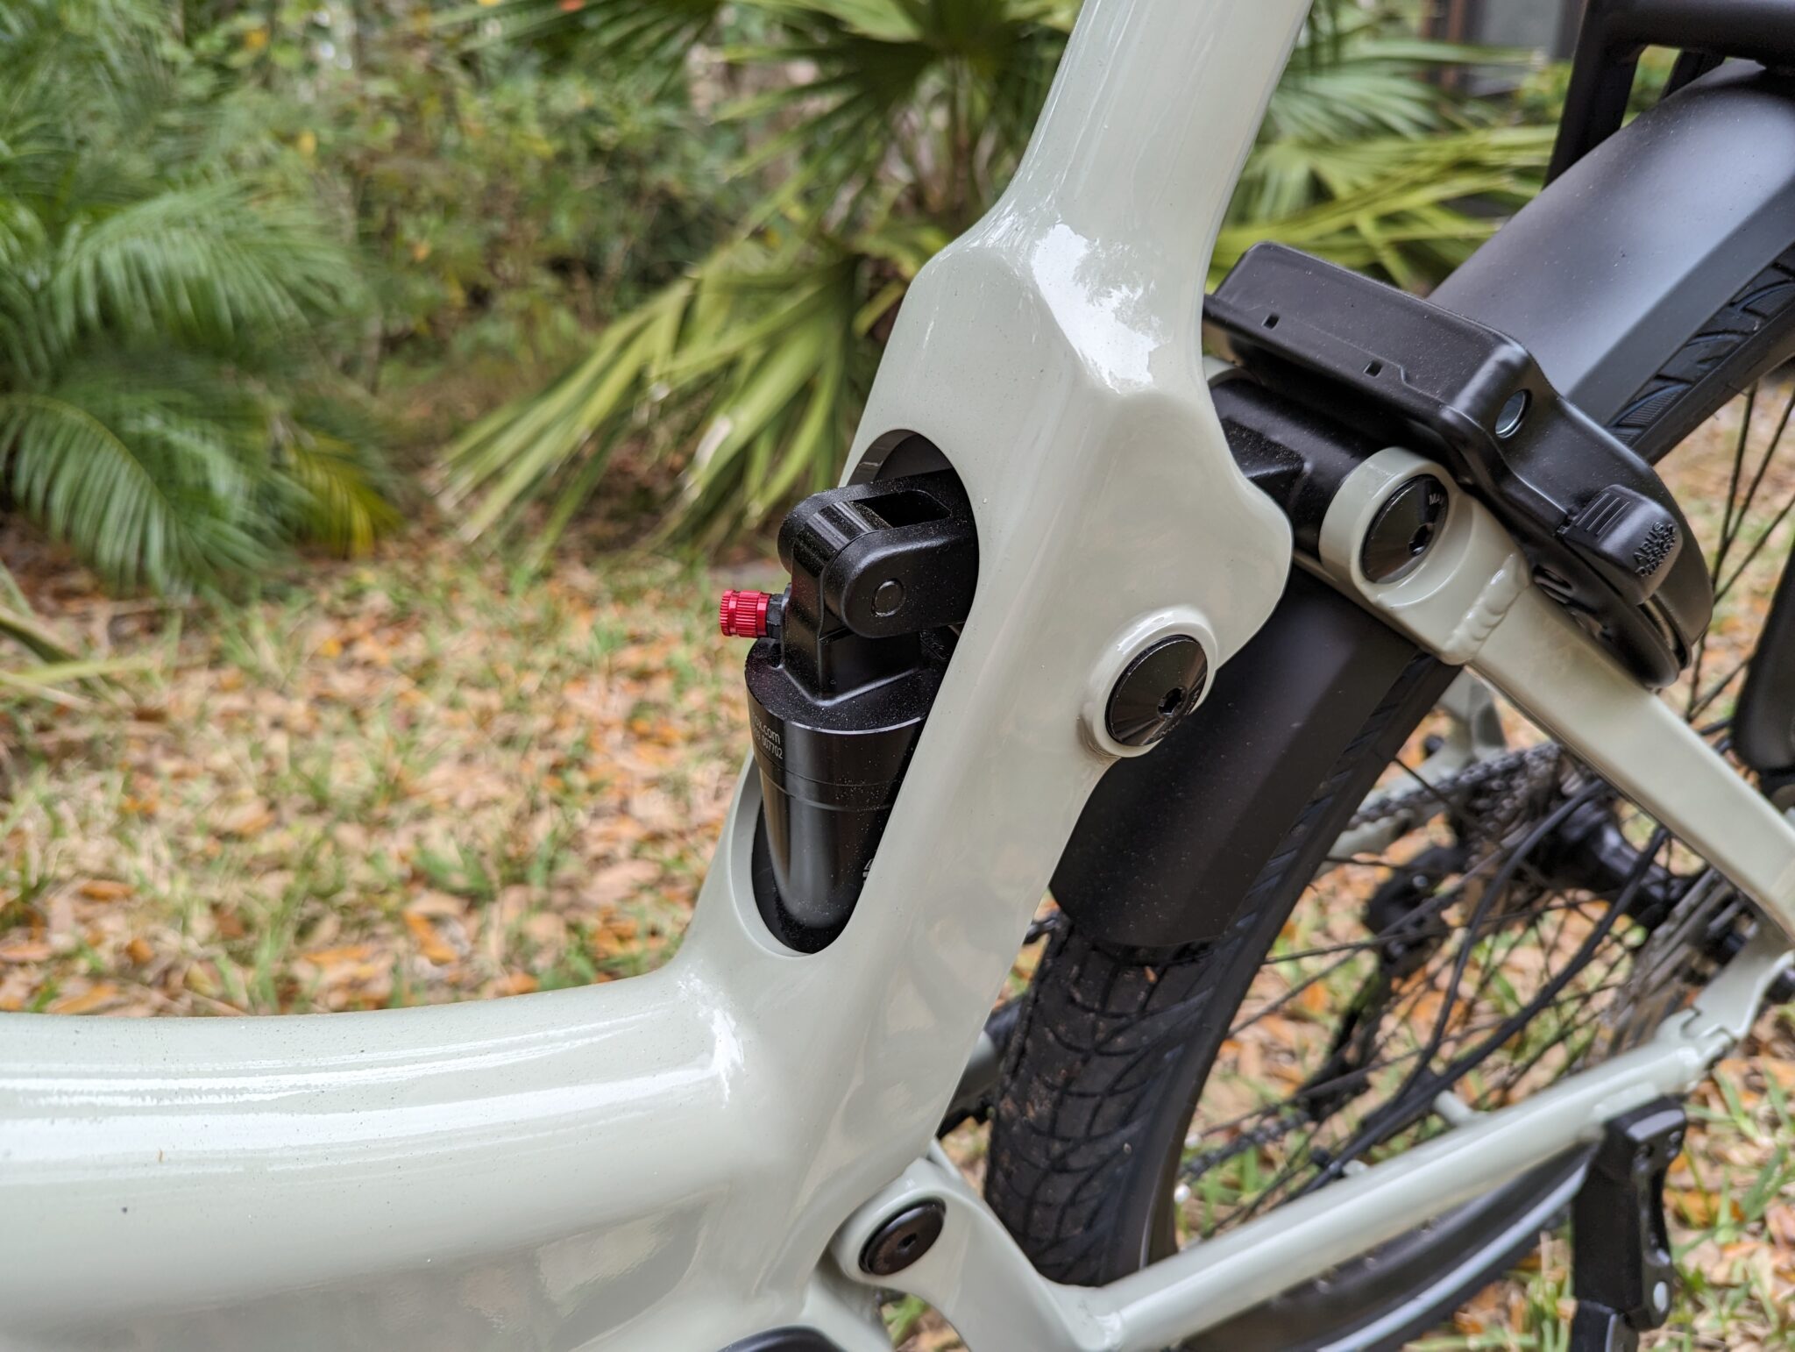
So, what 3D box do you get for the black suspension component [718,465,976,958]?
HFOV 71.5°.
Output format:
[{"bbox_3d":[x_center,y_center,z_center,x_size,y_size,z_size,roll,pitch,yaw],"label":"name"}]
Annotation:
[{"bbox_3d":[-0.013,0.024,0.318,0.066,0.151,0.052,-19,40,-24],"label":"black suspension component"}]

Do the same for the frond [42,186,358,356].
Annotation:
[{"bbox_3d":[-1.250,-0.738,2.250,0.500,0.250,0.270,8,24,11],"label":"frond"}]

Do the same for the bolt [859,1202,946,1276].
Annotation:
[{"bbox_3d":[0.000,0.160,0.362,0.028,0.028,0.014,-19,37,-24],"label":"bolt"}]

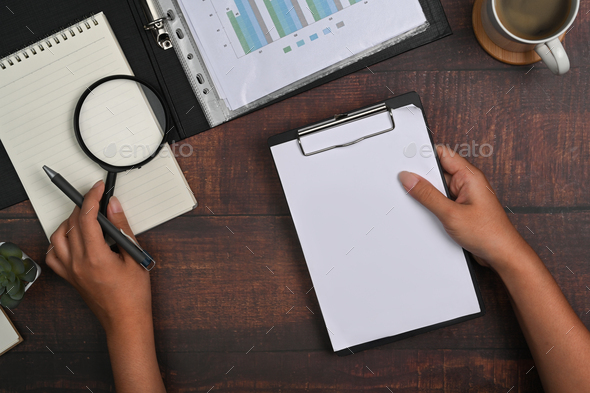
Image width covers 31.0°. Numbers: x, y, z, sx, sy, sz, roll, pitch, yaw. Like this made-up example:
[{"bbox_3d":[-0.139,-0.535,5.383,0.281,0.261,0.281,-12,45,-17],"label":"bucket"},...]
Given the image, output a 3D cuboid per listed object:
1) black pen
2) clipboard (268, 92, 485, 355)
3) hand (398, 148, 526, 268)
[{"bbox_3d":[-0.185,0.020,1.004,0.145,0.012,0.013,42,94,7],"label":"black pen"},{"bbox_3d":[0.078,0.032,1.022,0.148,0.004,0.210,-16,97,7],"label":"clipboard"},{"bbox_3d":[0.164,0.011,1.010,0.075,0.065,0.147,-41,89,4],"label":"hand"}]

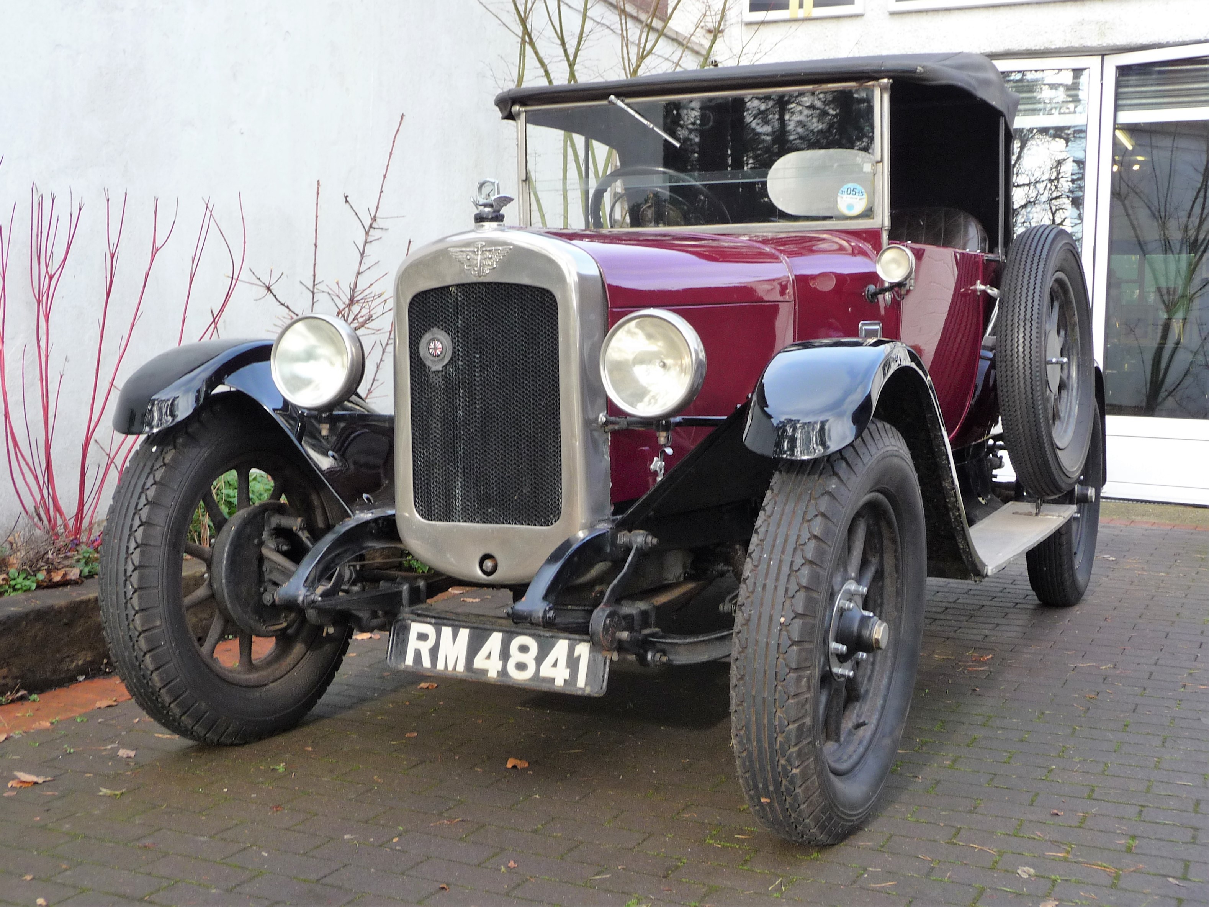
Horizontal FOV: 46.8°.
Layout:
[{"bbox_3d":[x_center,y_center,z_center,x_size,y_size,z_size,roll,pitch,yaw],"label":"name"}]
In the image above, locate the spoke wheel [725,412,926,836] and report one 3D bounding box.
[{"bbox_3d":[0.438,0.324,2.604,0.158,0.800,0.800,6,6,26],"label":"spoke wheel"}]

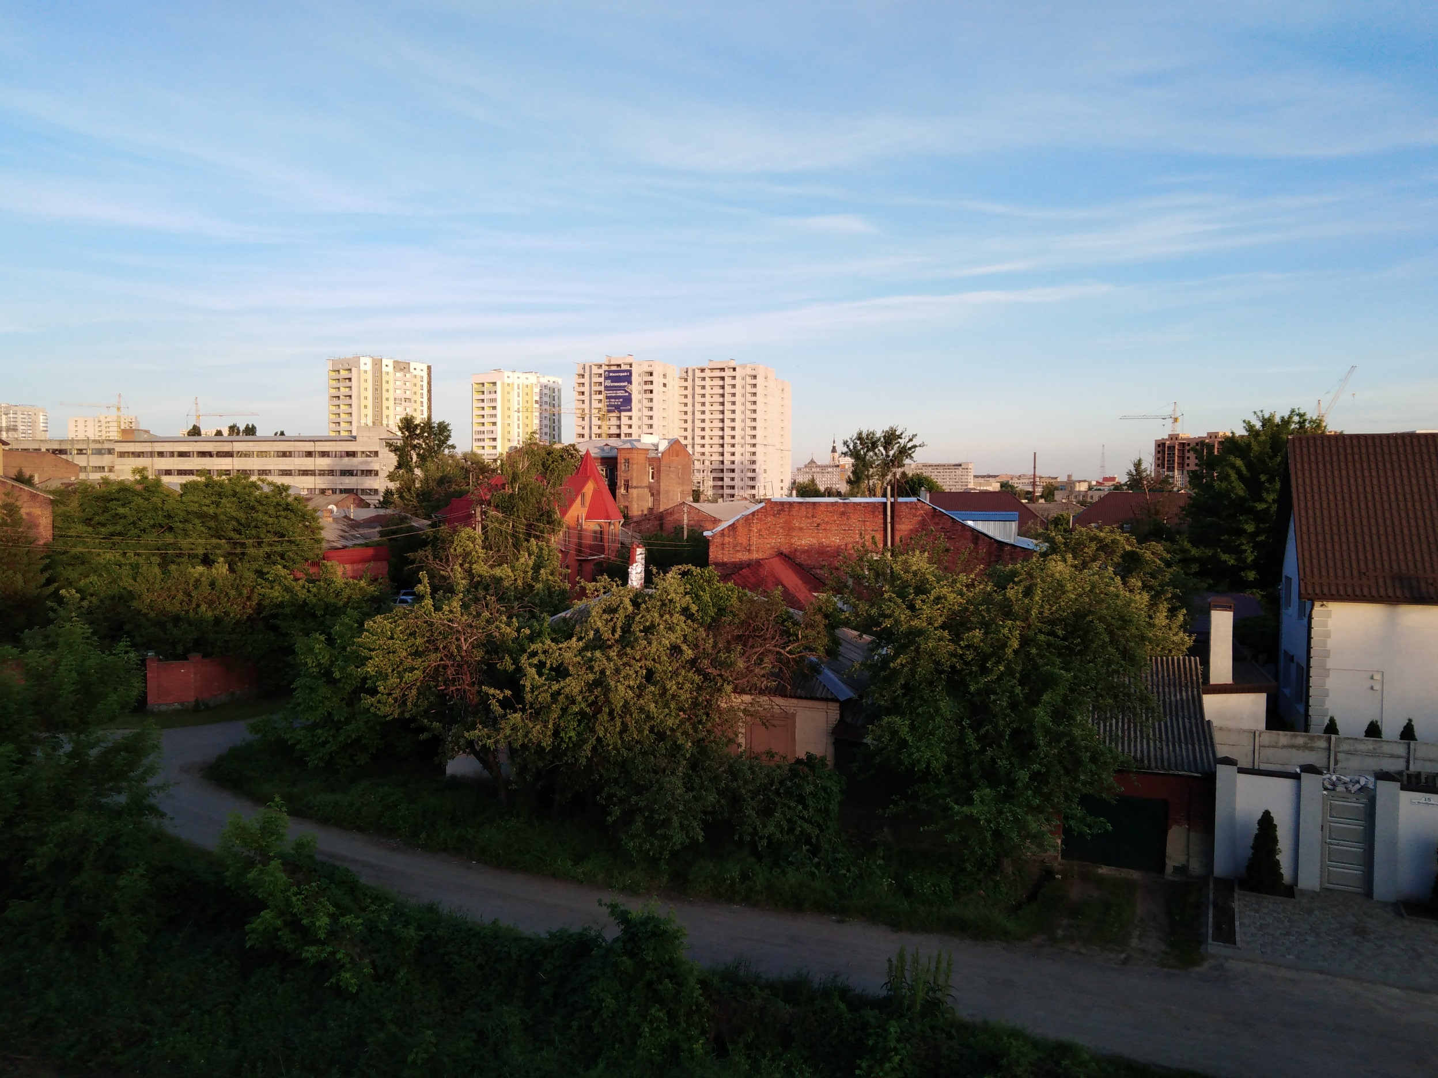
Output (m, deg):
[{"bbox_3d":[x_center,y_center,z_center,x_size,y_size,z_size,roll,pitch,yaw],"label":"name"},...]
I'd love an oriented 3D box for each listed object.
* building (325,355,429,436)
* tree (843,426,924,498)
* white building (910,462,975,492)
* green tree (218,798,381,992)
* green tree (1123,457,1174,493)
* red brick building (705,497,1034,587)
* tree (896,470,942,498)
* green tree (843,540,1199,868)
[{"bbox_3d":[-116.478,-34.193,370.610,18.500,51.650,28.000,2,3,38],"label":"building"},{"bbox_3d":[17.514,-4.329,114.932,8.600,15.070,8.000,0,3,0],"label":"tree"},{"bbox_3d":[176.728,-44.828,870.417,52.000,32.270,15.000,2,3,37],"label":"white building"},{"bbox_3d":[-6.930,5.908,17.838,2.400,3.230,2.200,-1,3,-20],"label":"green tree"},{"bbox_3d":[45.327,-2.288,114.999,5.200,12.740,5.200,1,3,21],"label":"green tree"},{"bbox_3d":[8.803,2.277,53.413,15.150,8.620,12.000,2,3,25],"label":"red brick building"},{"bbox_3d":[29.158,-4.125,159.966,7.500,12.200,7.500,1,3,10],"label":"tree"},{"bbox_3d":[7.024,4.000,25.801,7.900,7.610,7.200,1,3,15],"label":"green tree"}]

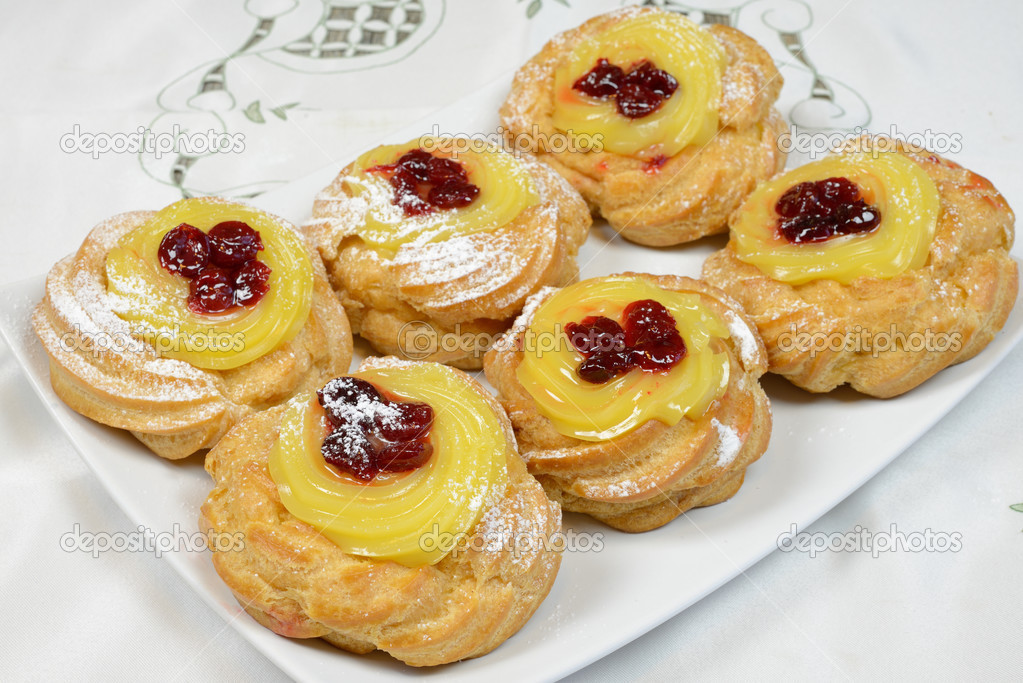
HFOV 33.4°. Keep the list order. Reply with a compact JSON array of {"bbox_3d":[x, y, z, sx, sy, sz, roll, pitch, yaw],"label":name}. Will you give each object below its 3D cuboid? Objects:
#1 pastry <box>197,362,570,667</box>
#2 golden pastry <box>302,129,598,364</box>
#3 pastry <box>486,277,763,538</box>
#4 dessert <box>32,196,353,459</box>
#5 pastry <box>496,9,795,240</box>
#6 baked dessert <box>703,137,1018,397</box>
[{"bbox_3d":[-0.034,0.043,0.455,0.096,0.040,0.096,0,47,0],"label":"pastry"},{"bbox_3d":[-0.019,-0.029,0.522,0.087,0.042,0.087,0,47,0],"label":"golden pastry"},{"bbox_3d":[0.032,0.016,0.479,0.080,0.043,0.080,0,47,0],"label":"pastry"},{"bbox_3d":[-0.093,-0.006,0.501,0.092,0.041,0.092,0,47,0],"label":"dessert"},{"bbox_3d":[0.043,-0.072,0.559,0.093,0.048,0.093,0,47,0],"label":"pastry"},{"bbox_3d":[0.105,-0.024,0.517,0.094,0.043,0.094,0,47,0],"label":"baked dessert"}]

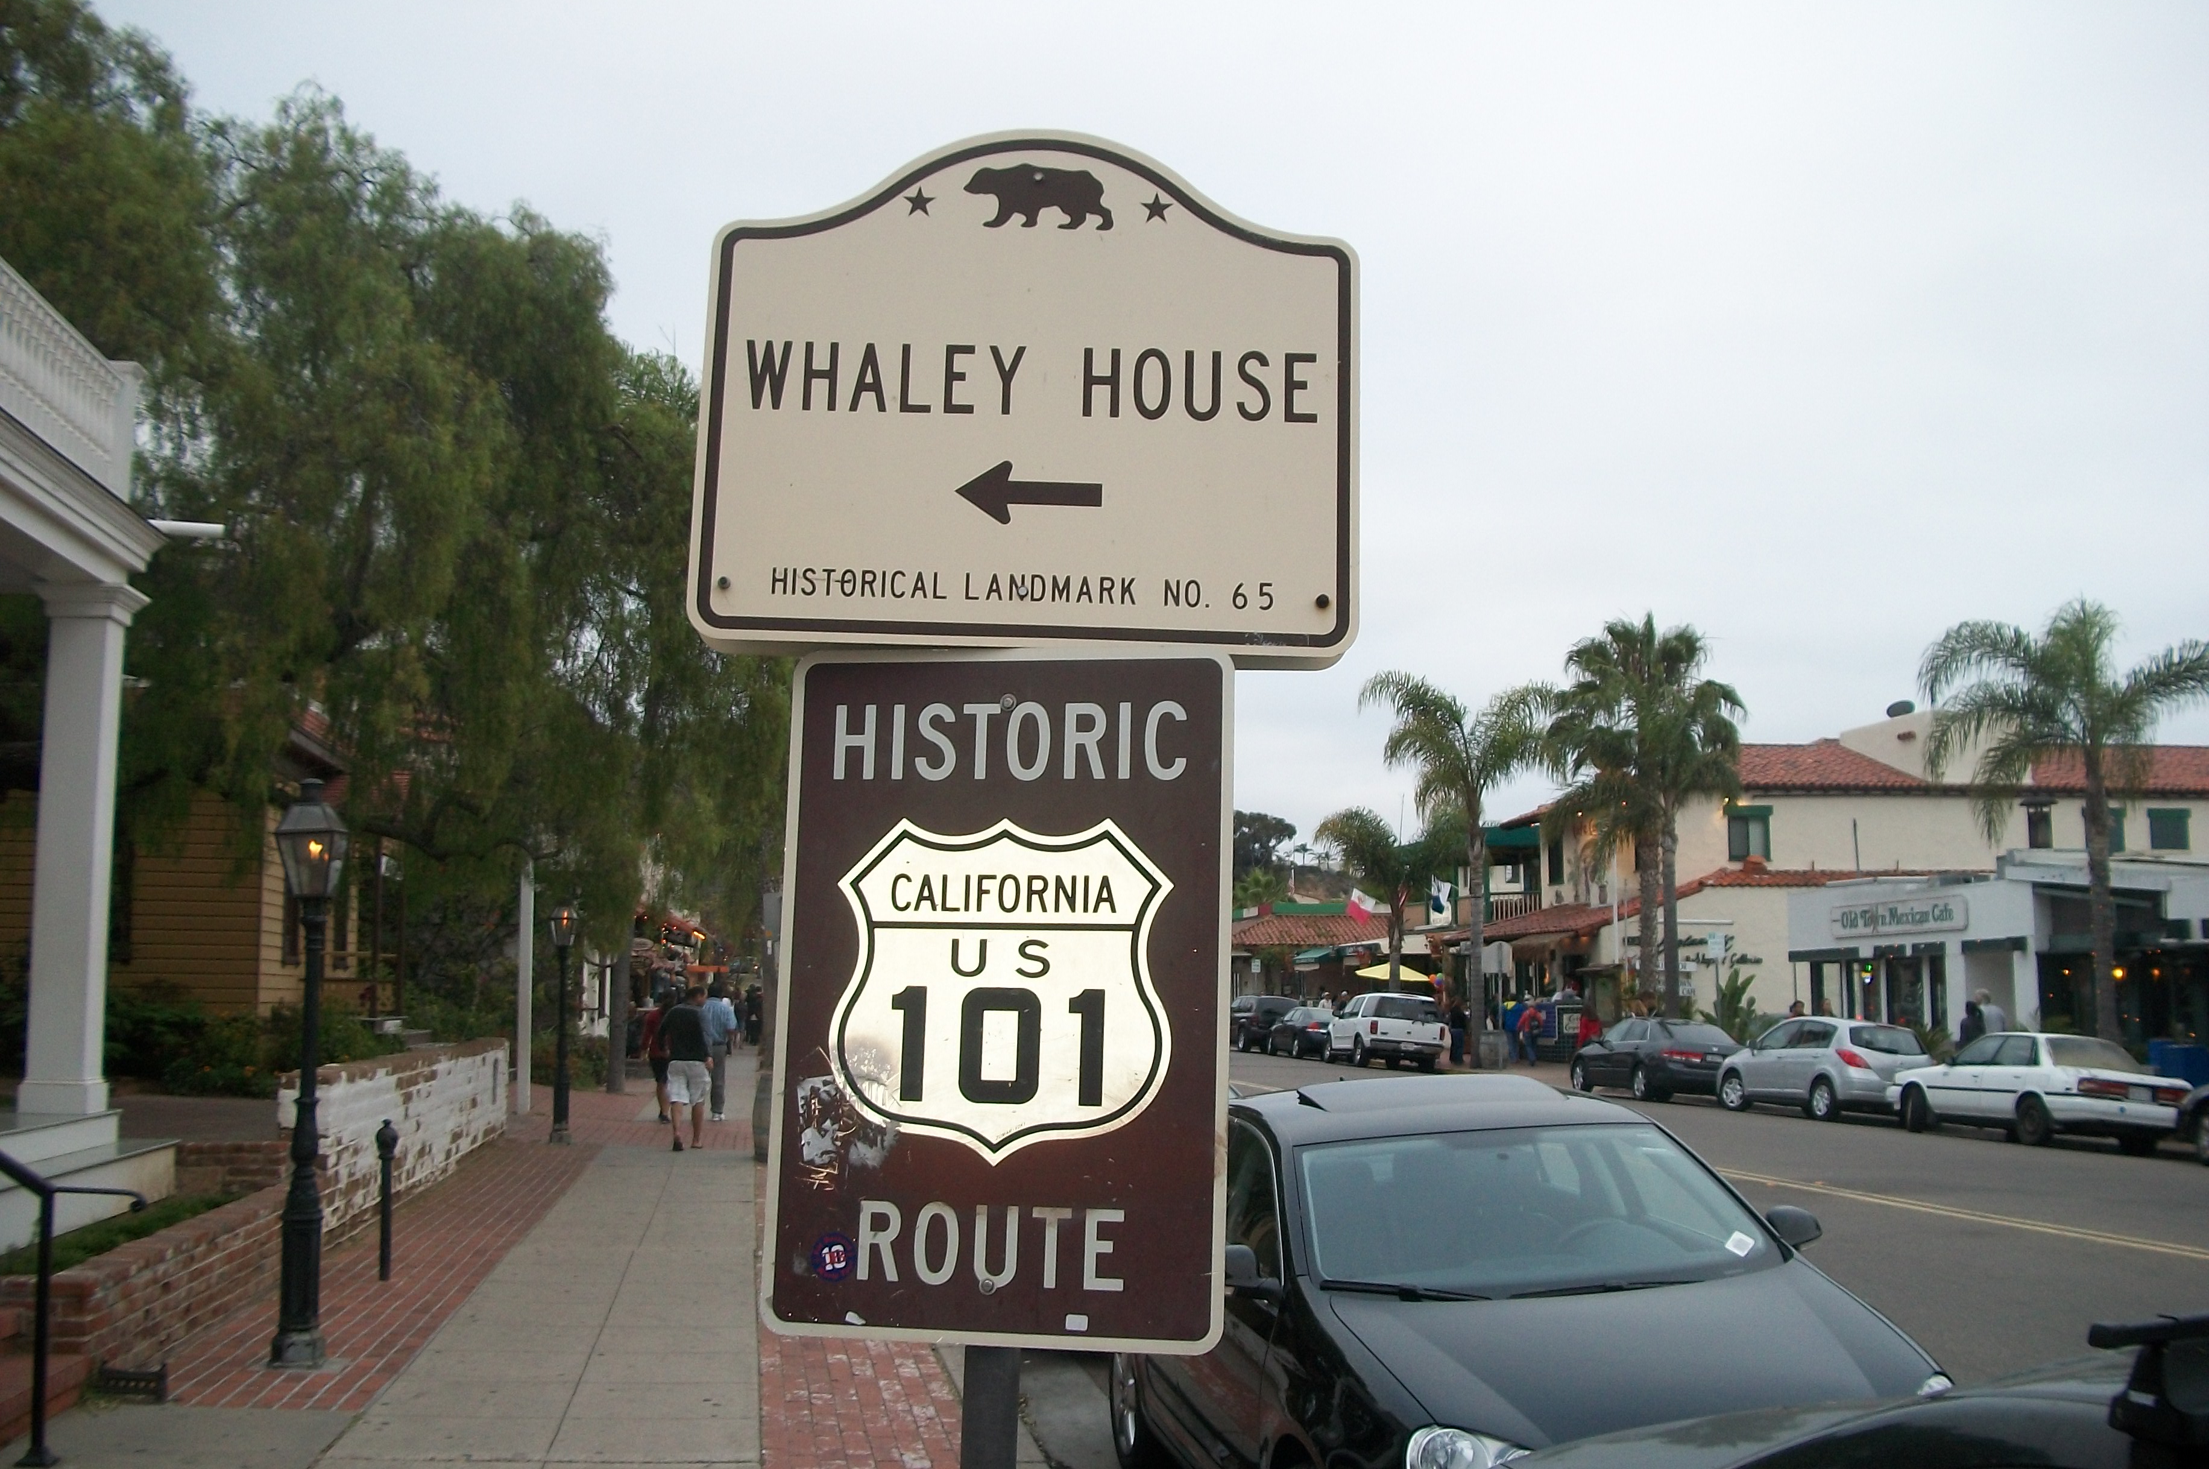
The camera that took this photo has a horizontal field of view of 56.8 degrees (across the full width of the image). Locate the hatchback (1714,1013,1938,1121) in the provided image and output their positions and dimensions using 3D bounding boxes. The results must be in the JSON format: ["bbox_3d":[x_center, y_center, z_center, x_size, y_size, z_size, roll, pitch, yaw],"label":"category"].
[{"bbox_3d":[11.200,5.170,31.950,1.700,1.530,4.280,1,-7,-10],"label":"hatchback"}]

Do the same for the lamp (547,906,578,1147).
[{"bbox_3d":[-5.914,3.134,22.337,0.320,2.620,0.320,1,-6,-10],"label":"lamp"}]

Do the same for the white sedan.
[{"bbox_3d":[11.980,4.610,26.600,1.700,1.380,4.600,1,-7,-10],"label":"white sedan"}]

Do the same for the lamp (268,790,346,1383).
[{"bbox_3d":[-3.774,1.575,9.718,0.330,2.737,0.330,1,-7,-10],"label":"lamp"}]

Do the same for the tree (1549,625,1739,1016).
[{"bbox_3d":[11.460,2.283,43.597,4.100,9.755,4.100,1,-7,-10],"label":"tree"}]

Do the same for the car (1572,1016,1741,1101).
[{"bbox_3d":[10.282,6.008,37.926,1.810,1.450,4.800,4,-8,-9],"label":"car"}]

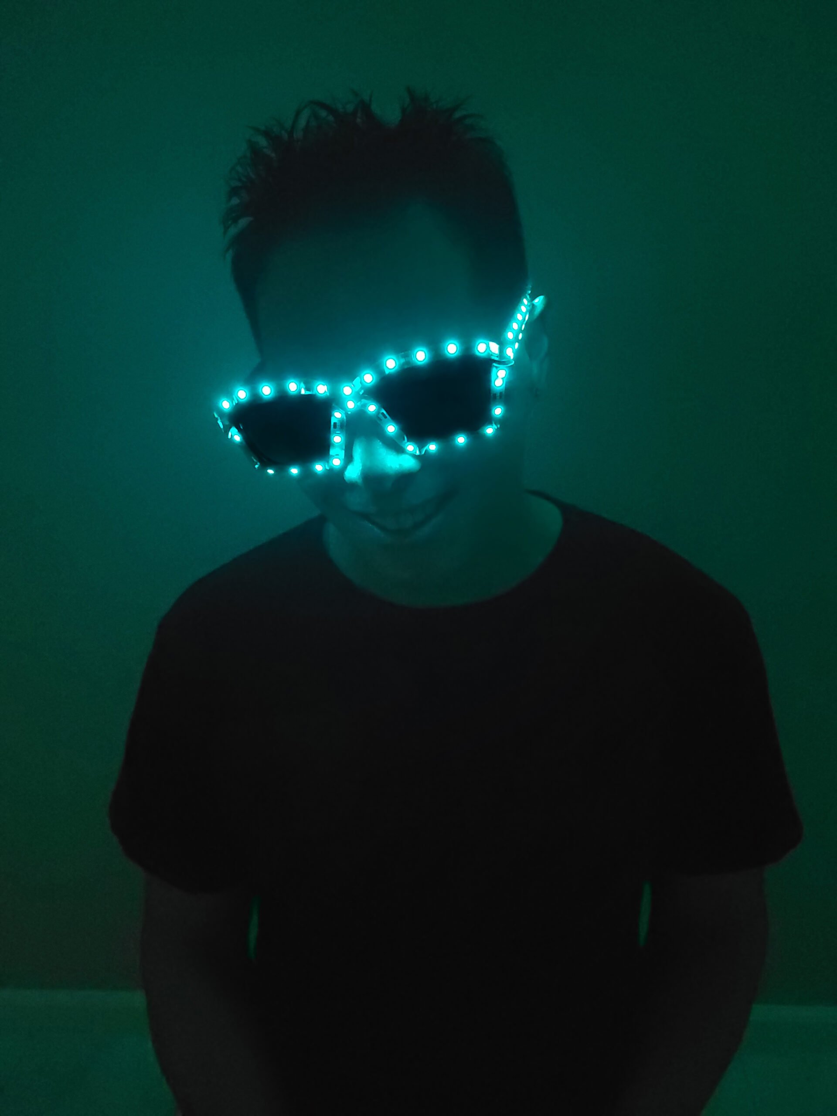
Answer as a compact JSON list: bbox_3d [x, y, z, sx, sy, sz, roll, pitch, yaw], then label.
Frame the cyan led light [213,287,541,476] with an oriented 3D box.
[{"bbox_3d":[-0.016,-0.108,0.497,0.166,0.055,0.146,-7,30,19],"label":"cyan led light"}]

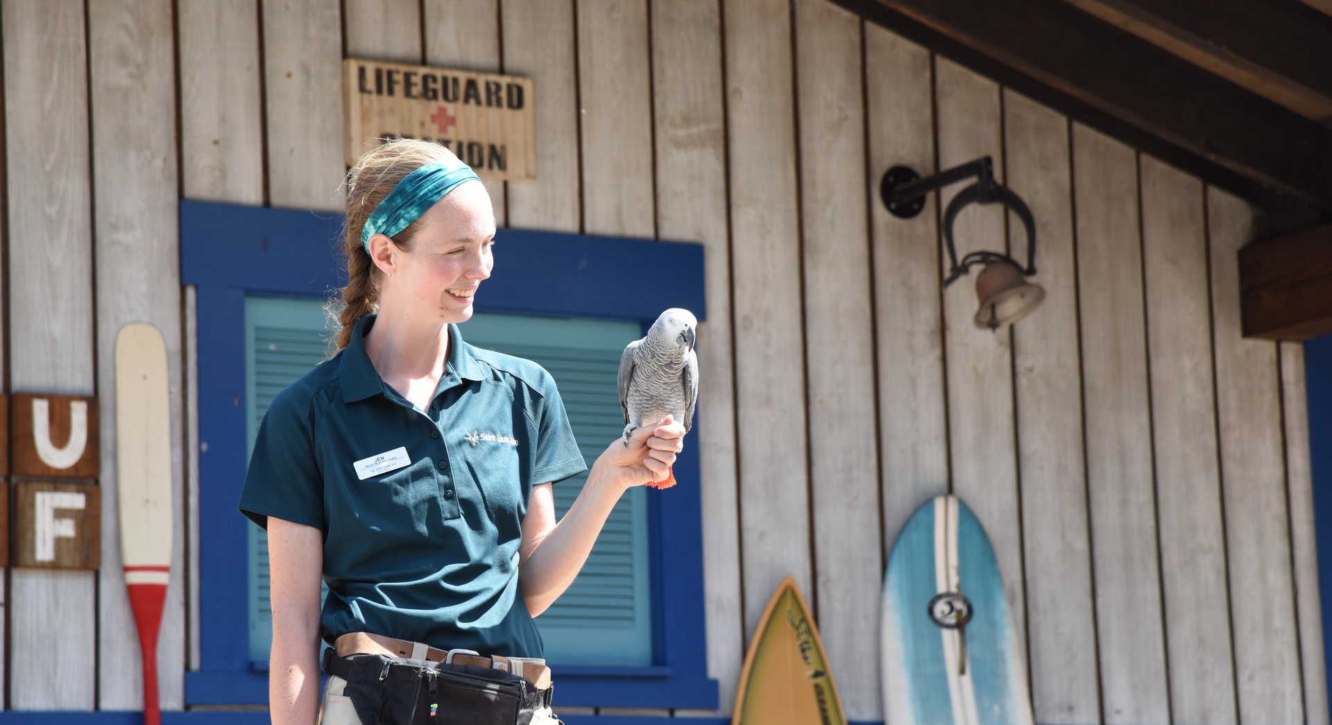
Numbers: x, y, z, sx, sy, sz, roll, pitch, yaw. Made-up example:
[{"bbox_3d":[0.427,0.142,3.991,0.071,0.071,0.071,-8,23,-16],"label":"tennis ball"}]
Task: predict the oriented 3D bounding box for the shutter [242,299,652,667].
[{"bbox_3d":[-0.611,0.349,12.389,1.303,1.001,0.050,4,-11,-33],"label":"shutter"}]

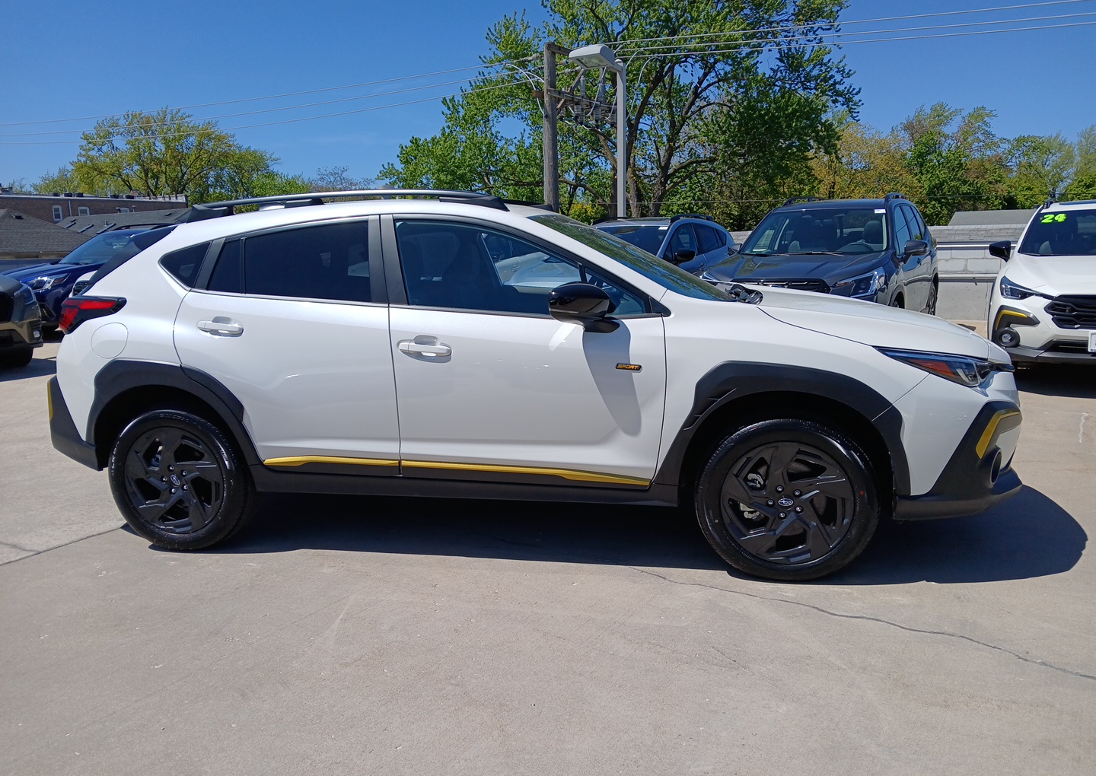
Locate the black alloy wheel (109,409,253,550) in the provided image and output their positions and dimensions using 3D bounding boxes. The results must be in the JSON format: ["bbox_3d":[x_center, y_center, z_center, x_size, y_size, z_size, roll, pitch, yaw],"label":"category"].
[{"bbox_3d":[-1.670,0.396,3.818,0.700,0.695,0.230,1,11,11],"label":"black alloy wheel"}]

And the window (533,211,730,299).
[{"bbox_3d":[0.472,-0.634,4.019,1.000,0.140,1.380,27,15,5],"label":"window"}]

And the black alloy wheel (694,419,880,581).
[{"bbox_3d":[0.951,0.429,3.299,0.700,0.700,0.225,1,12,11],"label":"black alloy wheel"}]

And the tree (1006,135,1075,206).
[{"bbox_3d":[31.016,-11.791,52.374,5.200,8.482,5.000,5,13,30],"label":"tree"}]

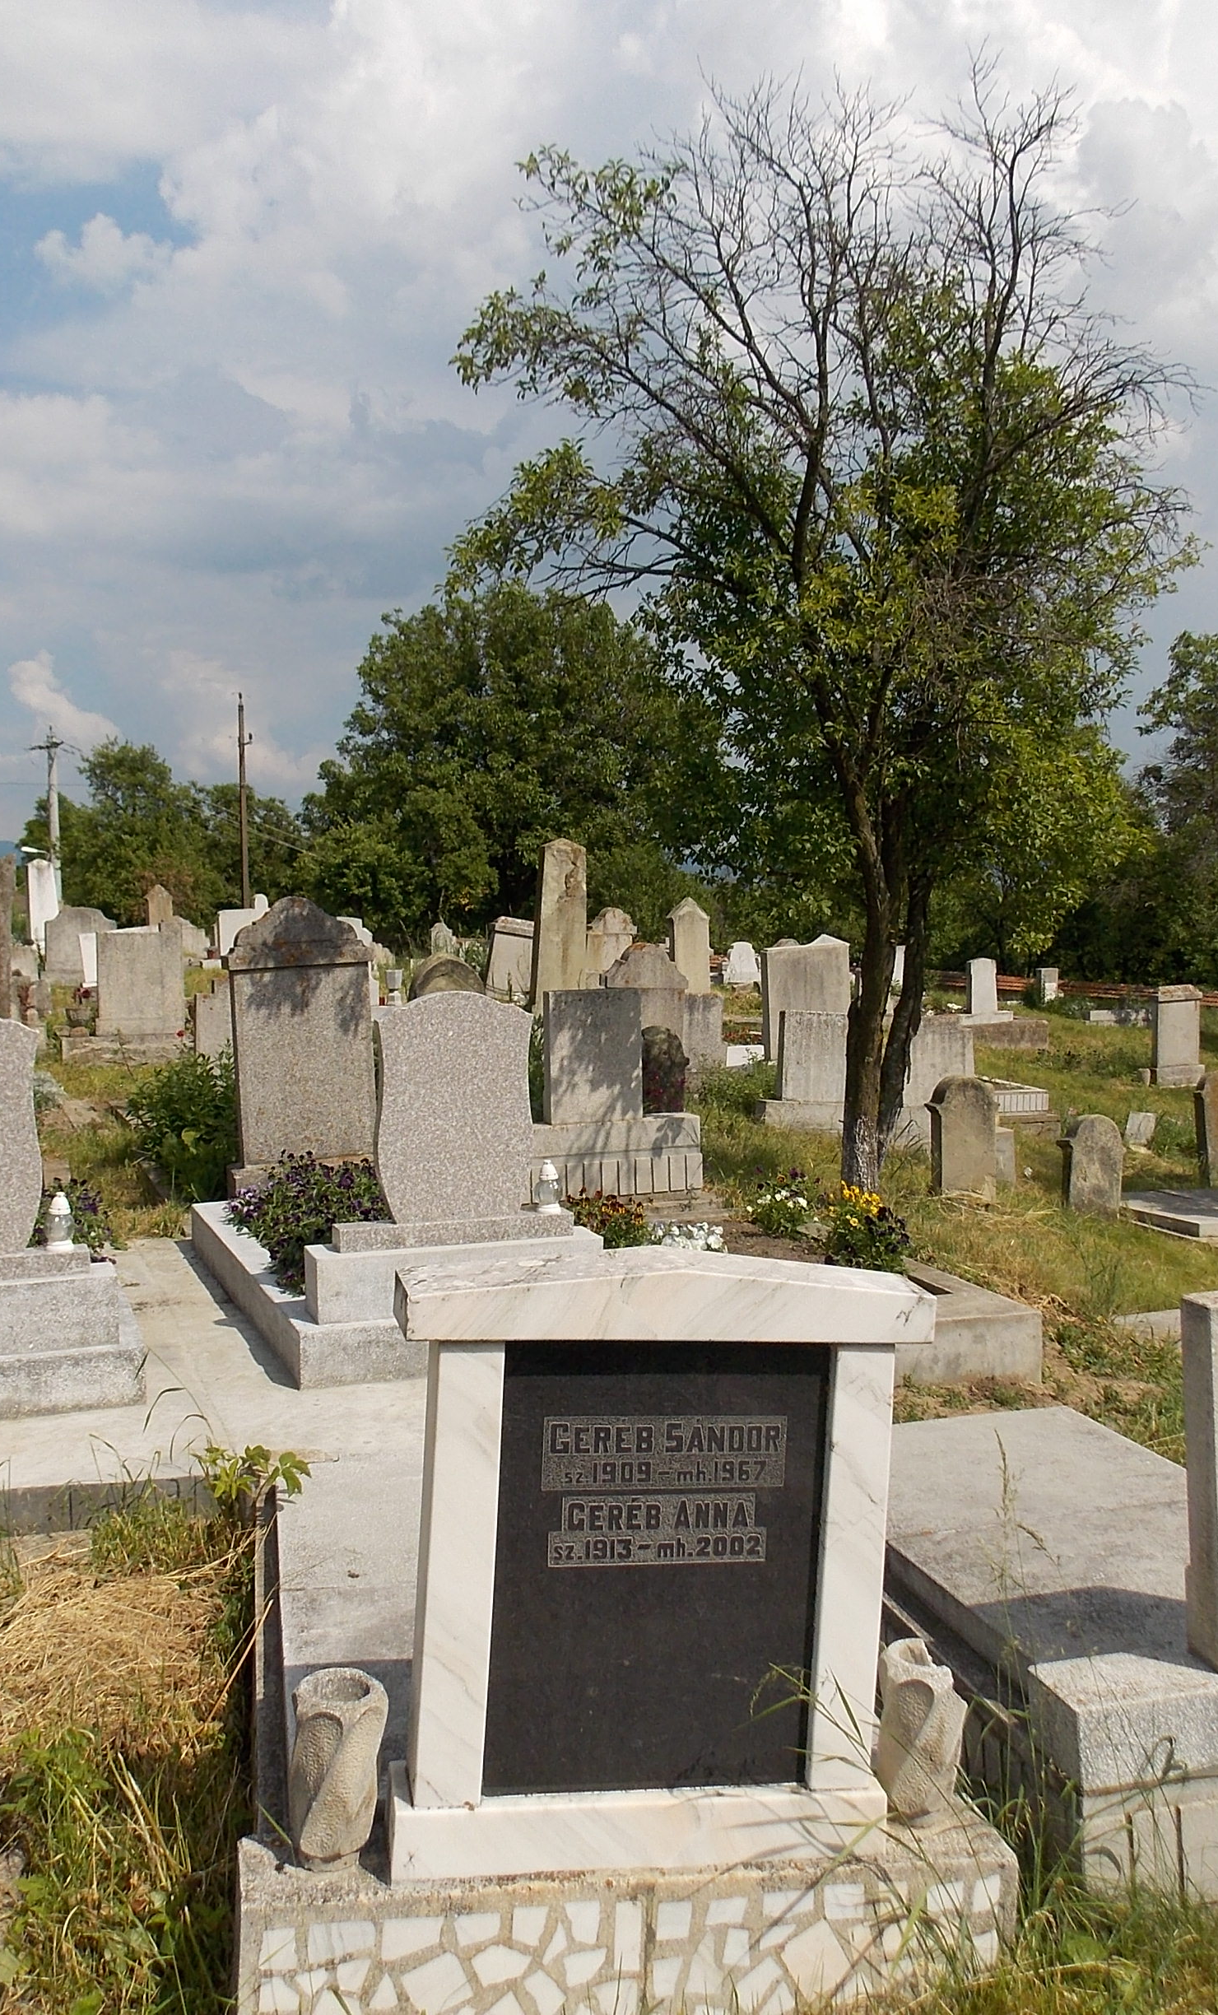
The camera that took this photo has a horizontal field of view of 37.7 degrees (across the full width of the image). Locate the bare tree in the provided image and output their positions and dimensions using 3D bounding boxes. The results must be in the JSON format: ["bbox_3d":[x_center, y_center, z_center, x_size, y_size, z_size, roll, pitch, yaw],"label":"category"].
[{"bbox_3d":[1.145,-2.039,9.500,3.850,5.950,3.700,-2,3,0],"label":"bare tree"}]

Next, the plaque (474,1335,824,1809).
[{"bbox_3d":[0.064,0.739,2.350,0.440,0.590,0.030,2,2,-12],"label":"plaque"}]

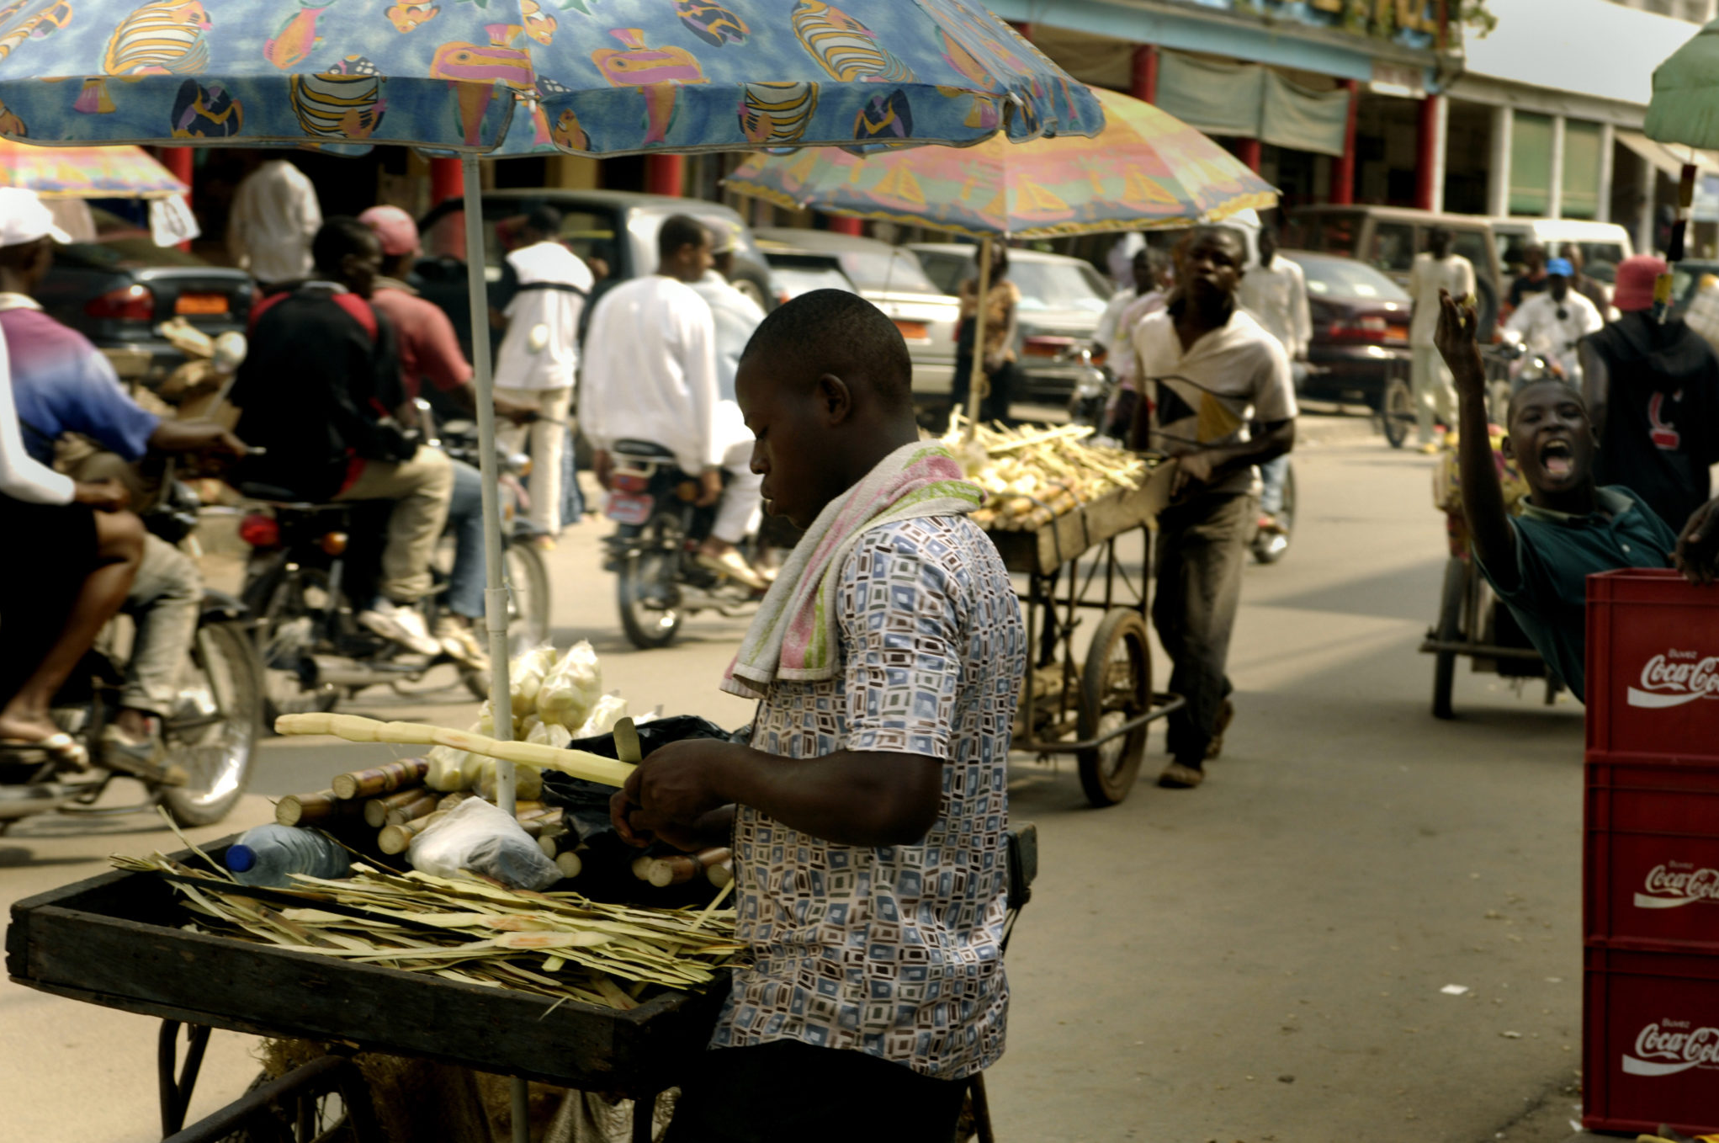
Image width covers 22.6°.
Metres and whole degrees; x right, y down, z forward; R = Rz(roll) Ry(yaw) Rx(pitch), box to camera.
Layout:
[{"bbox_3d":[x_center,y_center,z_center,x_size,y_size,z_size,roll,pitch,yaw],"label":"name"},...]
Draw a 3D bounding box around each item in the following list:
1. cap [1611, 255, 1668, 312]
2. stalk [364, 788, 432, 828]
[{"bbox_3d":[2.670,-0.982,14.700,0.190,0.190,0.230,1,5,5],"label":"cap"},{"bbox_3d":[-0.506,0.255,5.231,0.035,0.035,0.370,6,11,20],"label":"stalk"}]

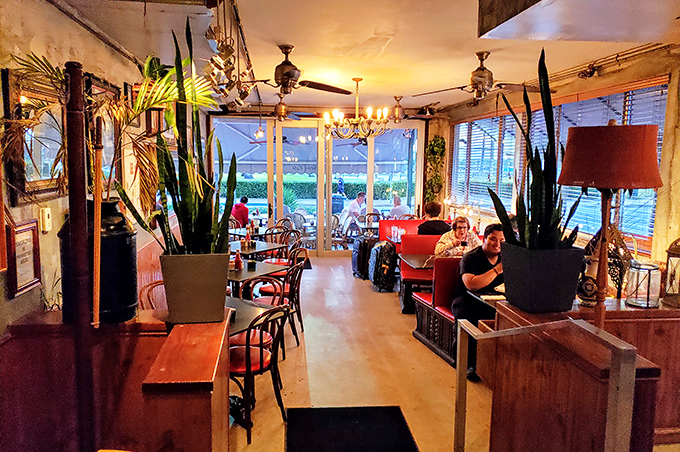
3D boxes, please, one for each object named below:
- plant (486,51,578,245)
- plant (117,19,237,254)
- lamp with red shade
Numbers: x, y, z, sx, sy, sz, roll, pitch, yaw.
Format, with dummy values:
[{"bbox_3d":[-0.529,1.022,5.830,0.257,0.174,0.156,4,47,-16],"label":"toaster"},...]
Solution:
[{"bbox_3d":[1.100,-0.419,2.839,0.460,1.075,0.370,0,7,-7],"label":"plant"},{"bbox_3d":[-0.834,-0.453,2.652,0.570,1.184,0.440,0,7,-7],"label":"plant"},{"bbox_3d":[1.316,0.366,2.566,0.500,1.750,0.500,4,8,24],"label":"lamp with red shade"}]

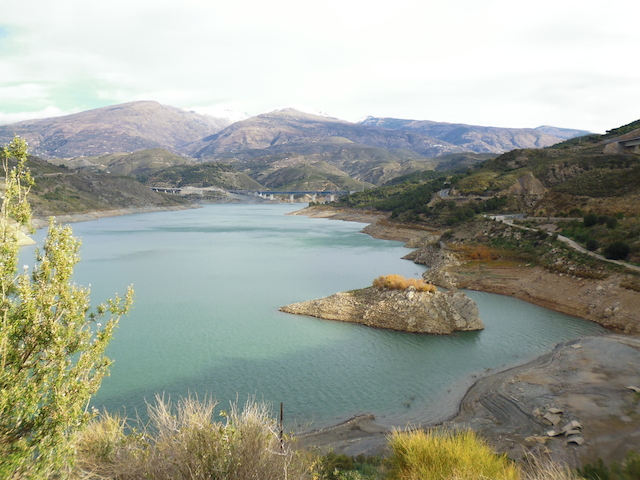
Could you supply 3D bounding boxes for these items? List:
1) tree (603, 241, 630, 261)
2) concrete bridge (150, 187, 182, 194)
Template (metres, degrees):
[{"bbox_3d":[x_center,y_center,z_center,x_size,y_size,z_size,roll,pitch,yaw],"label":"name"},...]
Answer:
[{"bbox_3d":[96.210,3.410,180.000,8.200,6.300,8.000,0,5,0],"label":"tree"},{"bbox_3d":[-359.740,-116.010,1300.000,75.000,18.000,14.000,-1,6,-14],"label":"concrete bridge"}]

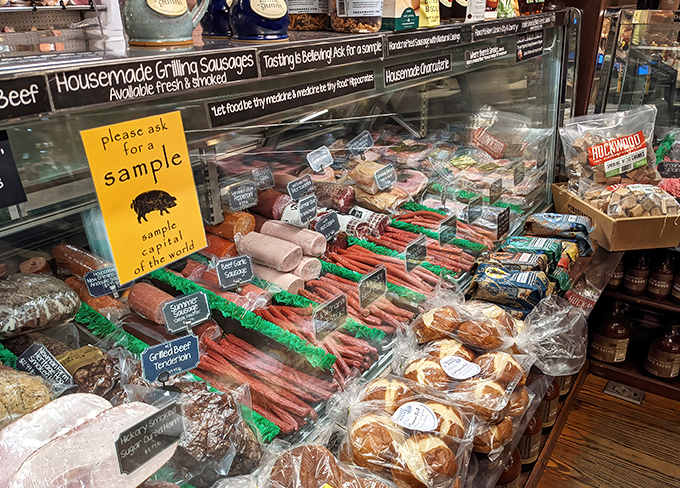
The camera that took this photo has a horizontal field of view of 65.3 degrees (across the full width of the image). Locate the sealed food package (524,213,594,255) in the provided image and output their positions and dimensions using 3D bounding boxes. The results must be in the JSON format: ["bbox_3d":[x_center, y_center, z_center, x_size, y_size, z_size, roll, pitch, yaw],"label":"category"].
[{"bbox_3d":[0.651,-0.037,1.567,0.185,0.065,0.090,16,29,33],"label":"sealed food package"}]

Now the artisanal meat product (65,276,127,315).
[{"bbox_3d":[-0.599,0.127,1.310,0.240,0.048,0.052,20,32,32],"label":"artisanal meat product"}]

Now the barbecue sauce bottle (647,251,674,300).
[{"bbox_3d":[1.259,0.127,2.070,0.083,0.185,0.083,24,35,38],"label":"barbecue sauce bottle"}]

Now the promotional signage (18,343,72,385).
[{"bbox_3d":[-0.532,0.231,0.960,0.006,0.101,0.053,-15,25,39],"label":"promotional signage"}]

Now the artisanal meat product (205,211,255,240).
[{"bbox_3d":[-0.366,-0.082,1.650,0.200,0.077,0.077,16,29,33],"label":"artisanal meat product"}]

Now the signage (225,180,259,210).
[{"bbox_3d":[-0.241,-0.119,1.338,0.005,0.056,0.089,8,22,38],"label":"signage"}]

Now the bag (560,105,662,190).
[{"bbox_3d":[1.012,-0.349,1.980,0.330,0.330,0.110,2,18,17],"label":"bag"}]

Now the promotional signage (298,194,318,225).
[{"bbox_3d":[-0.095,-0.104,1.600,0.006,0.075,0.099,9,26,29],"label":"promotional signage"}]

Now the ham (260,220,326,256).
[{"bbox_3d":[-0.137,-0.022,1.543,0.205,0.072,0.072,16,29,33],"label":"ham"}]

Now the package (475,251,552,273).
[{"bbox_3d":[0.423,0.064,1.279,0.162,0.057,0.075,10,27,24],"label":"package"}]

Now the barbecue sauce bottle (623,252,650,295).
[{"bbox_3d":[1.001,0.087,1.774,0.086,0.155,0.086,16,29,33],"label":"barbecue sauce bottle"}]

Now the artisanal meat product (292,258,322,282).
[{"bbox_3d":[-0.131,0.040,1.322,0.155,0.057,0.057,16,30,32],"label":"artisanal meat product"}]

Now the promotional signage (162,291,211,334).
[{"bbox_3d":[-0.296,0.133,1.034,0.089,0.056,0.005,-20,10,-42],"label":"promotional signage"}]

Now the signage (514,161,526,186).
[{"bbox_3d":[0.631,-0.243,1.860,0.006,0.073,0.097,14,28,37],"label":"signage"}]

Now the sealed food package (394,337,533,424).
[{"bbox_3d":[0.245,0.269,1.060,0.230,0.070,0.190,20,32,32],"label":"sealed food package"}]

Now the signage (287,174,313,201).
[{"bbox_3d":[-0.126,-0.189,1.760,0.092,0.066,0.006,-29,33,-24],"label":"signage"}]

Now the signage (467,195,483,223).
[{"bbox_3d":[0.368,-0.094,1.437,0.005,0.056,0.089,8,22,36],"label":"signage"}]

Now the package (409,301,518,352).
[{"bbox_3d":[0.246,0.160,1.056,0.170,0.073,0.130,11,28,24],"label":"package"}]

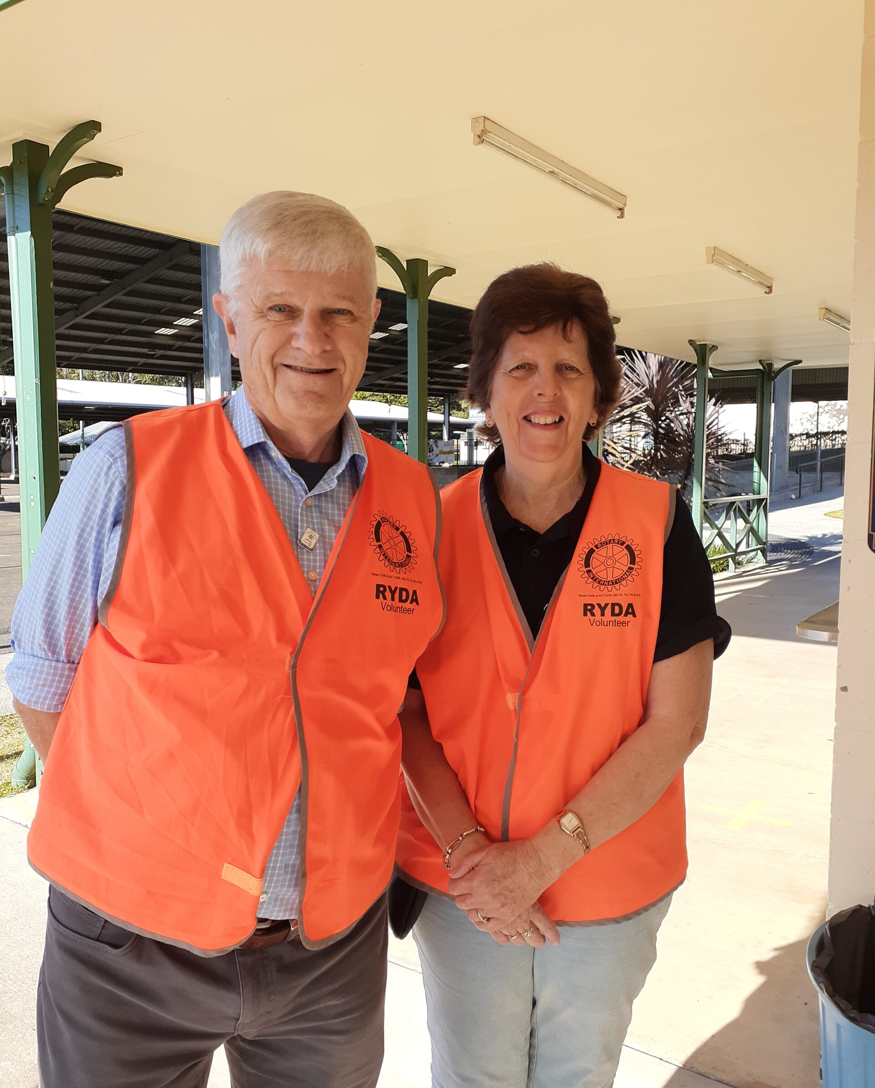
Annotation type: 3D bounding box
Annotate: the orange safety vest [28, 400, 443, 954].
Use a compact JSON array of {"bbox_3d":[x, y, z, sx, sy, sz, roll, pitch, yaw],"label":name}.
[{"bbox_3d":[-0.240,0.138,1.160,0.500,0.640,0.330,-3,6,-28],"label":"orange safety vest"}]

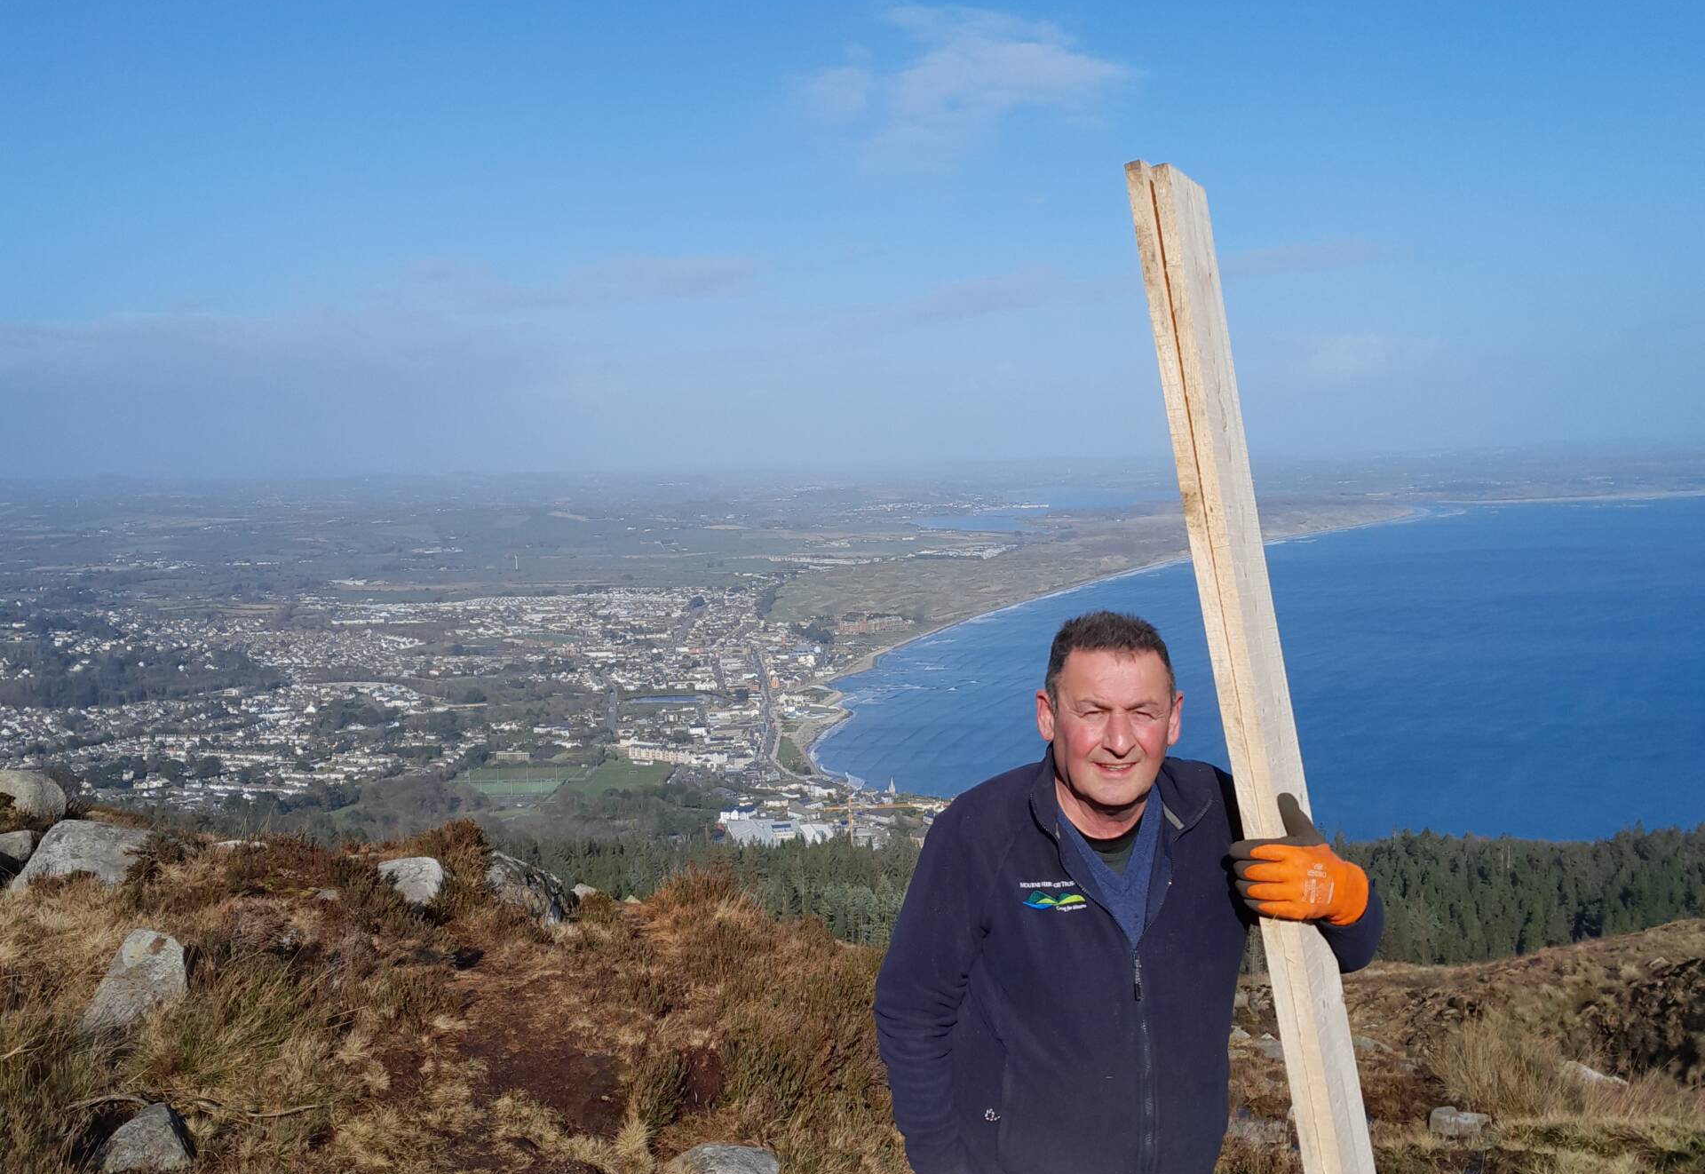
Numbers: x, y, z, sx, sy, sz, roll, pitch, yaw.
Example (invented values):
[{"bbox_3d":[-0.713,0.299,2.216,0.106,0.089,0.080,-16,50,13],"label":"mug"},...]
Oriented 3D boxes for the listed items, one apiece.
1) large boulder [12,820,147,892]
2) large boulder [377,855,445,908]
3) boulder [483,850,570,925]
[{"bbox_3d":[-3.425,1.191,7.561,0.590,0.280,0.420,-3,5,-25],"label":"large boulder"},{"bbox_3d":[-1.881,1.253,7.277,0.290,0.200,0.230,-2,4,-15],"label":"large boulder"},{"bbox_3d":[-1.326,1.232,6.985,0.370,0.270,0.310,-2,4,-11],"label":"boulder"}]

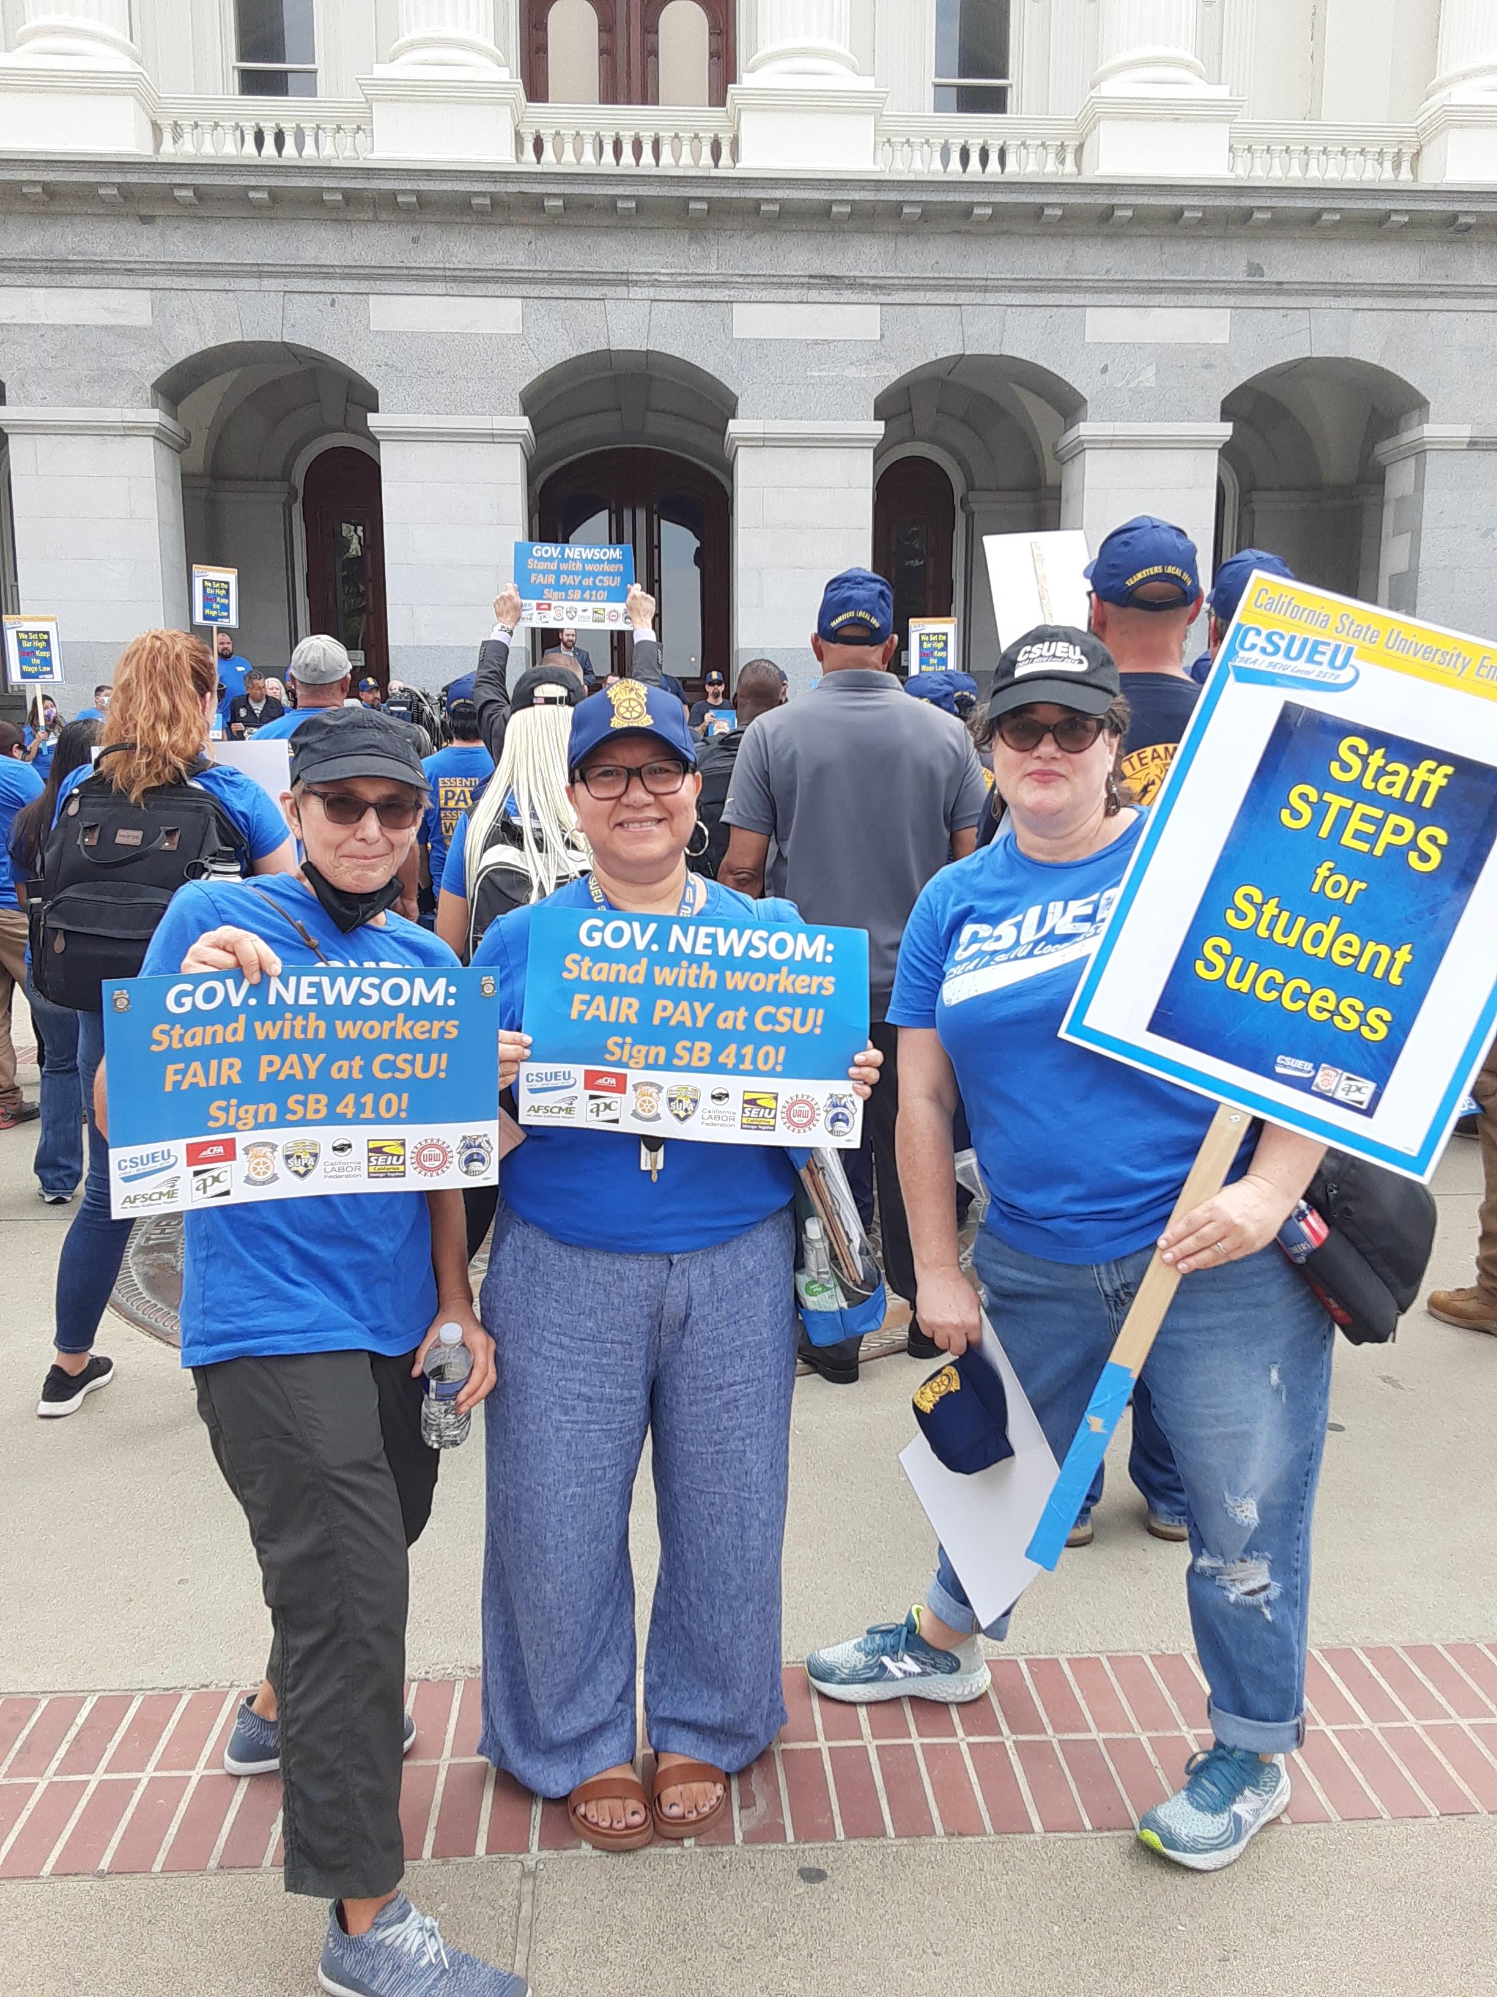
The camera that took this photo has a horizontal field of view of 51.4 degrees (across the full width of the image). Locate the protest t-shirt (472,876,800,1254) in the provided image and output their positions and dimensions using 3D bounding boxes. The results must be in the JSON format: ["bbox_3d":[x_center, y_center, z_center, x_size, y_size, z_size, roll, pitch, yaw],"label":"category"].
[{"bbox_3d":[-0.147,0.069,2.114,0.460,0.500,0.310,-2,9,-11],"label":"protest t-shirt"}]

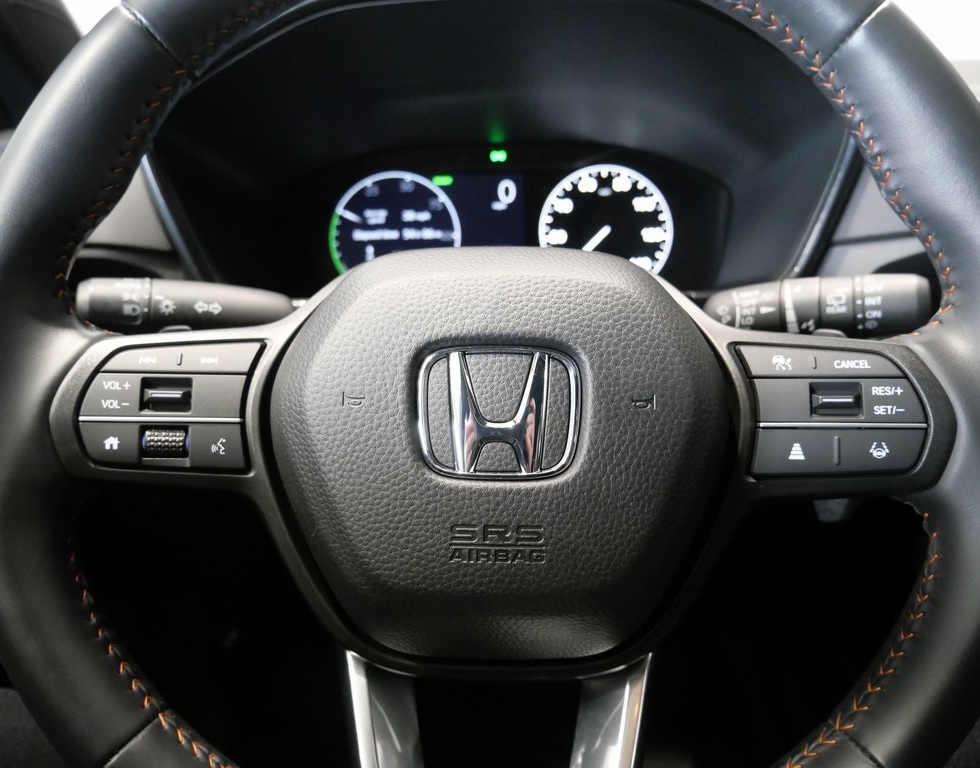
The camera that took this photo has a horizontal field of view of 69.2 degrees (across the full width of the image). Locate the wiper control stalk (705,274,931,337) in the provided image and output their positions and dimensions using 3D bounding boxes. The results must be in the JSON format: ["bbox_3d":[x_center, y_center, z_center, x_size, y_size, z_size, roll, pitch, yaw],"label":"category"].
[{"bbox_3d":[0.138,-0.035,0.317,0.102,0.028,0.028,0,-5,10],"label":"wiper control stalk"}]

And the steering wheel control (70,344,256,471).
[{"bbox_3d":[-0.117,0.008,0.261,0.064,0.045,0.018,1,-6,-2],"label":"steering wheel control"}]

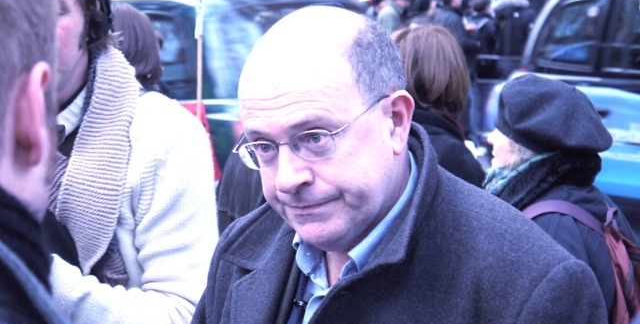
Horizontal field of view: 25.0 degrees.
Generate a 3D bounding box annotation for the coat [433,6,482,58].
[{"bbox_3d":[1.383,-1.262,14.500,0.400,0.680,0.450,-5,8,-23],"label":"coat"}]

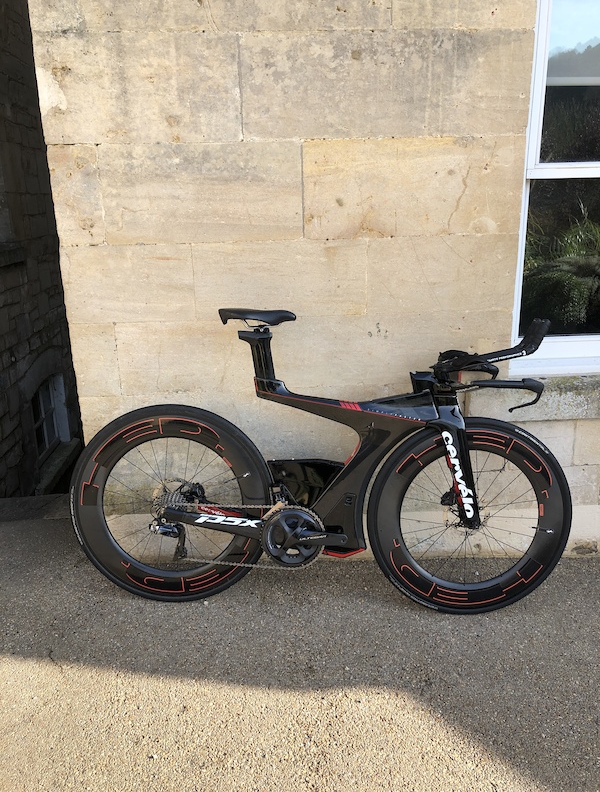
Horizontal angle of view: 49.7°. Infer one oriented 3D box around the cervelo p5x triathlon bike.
[{"bbox_3d":[0.076,0.219,2.092,1.642,0.994,0.440,2,8,0],"label":"cervelo p5x triathlon bike"}]

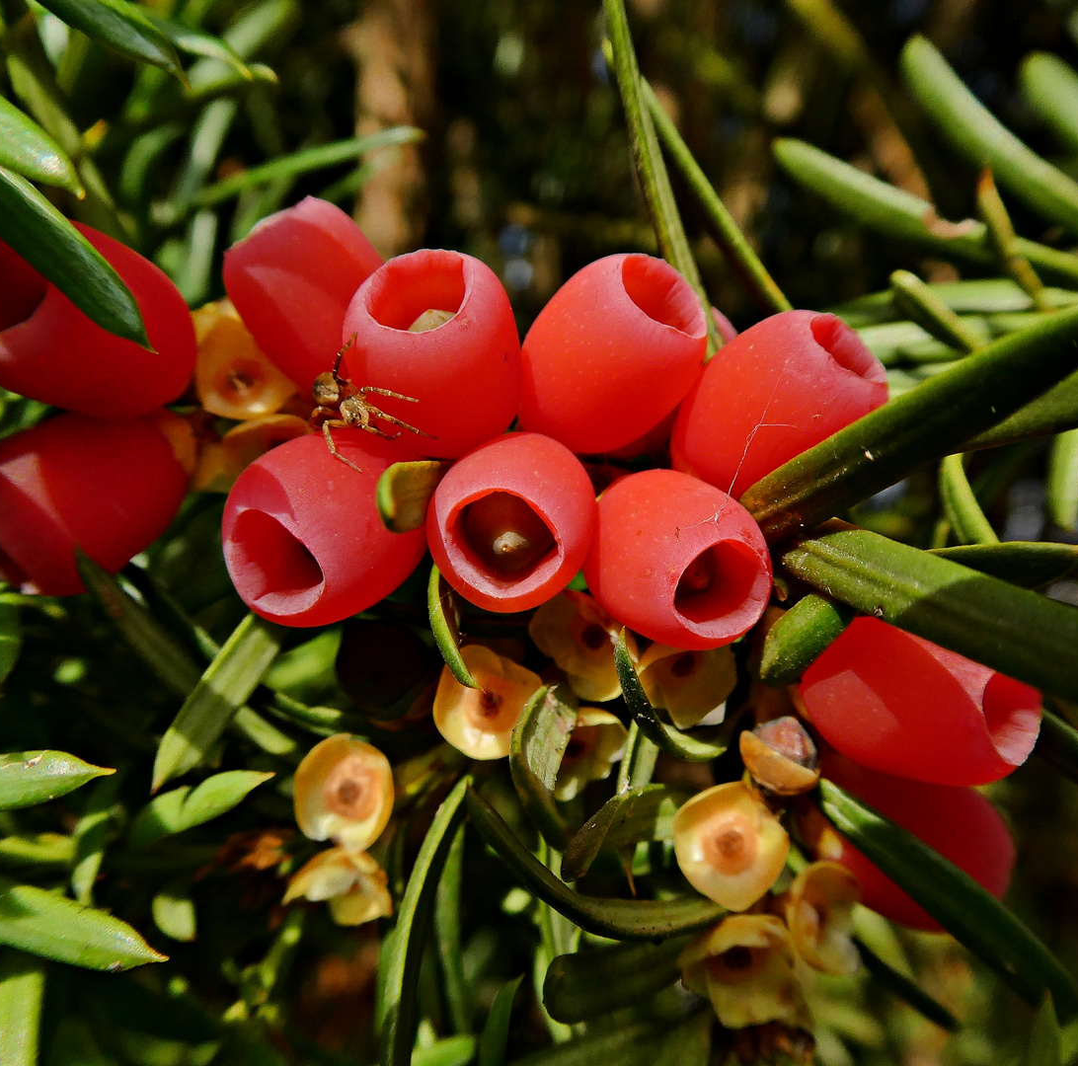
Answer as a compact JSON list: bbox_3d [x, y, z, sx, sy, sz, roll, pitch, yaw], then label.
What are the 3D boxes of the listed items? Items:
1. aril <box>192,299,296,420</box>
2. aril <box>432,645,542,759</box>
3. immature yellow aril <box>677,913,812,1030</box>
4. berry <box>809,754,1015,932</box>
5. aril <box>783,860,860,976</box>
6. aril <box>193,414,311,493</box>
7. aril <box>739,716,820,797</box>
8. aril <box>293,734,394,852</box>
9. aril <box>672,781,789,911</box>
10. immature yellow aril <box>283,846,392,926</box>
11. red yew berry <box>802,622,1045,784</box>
[{"bbox_3d":[-0.020,-0.011,0.066,0.007,0.008,0.004,-1,-8,-12],"label":"aril"},{"bbox_3d":[-0.003,0.011,0.064,0.007,0.007,0.005,0,-10,-3],"label":"aril"},{"bbox_3d":[0.014,0.030,0.068,0.009,0.008,0.005,1,3,12],"label":"immature yellow aril"},{"bbox_3d":[0.025,0.020,0.066,0.012,0.011,0.011,19,-1,-18],"label":"berry"},{"bbox_3d":[0.019,0.026,0.067,0.006,0.007,0.004,-3,-16,-27],"label":"aril"},{"bbox_3d":[-0.019,-0.006,0.067,0.007,0.007,0.004,0,27,0],"label":"aril"},{"bbox_3d":[0.015,0.014,0.063,0.005,0.005,0.005,-5,47,-40],"label":"aril"},{"bbox_3d":[-0.013,0.017,0.066,0.007,0.007,0.004,-1,-11,-7],"label":"aril"},{"bbox_3d":[0.013,0.020,0.065,0.007,0.008,0.005,1,-17,12],"label":"aril"},{"bbox_3d":[-0.014,0.024,0.067,0.007,0.006,0.004,-1,37,-7],"label":"immature yellow aril"},{"bbox_3d":[0.024,0.010,0.061,0.013,0.010,0.010,15,11,21],"label":"red yew berry"}]

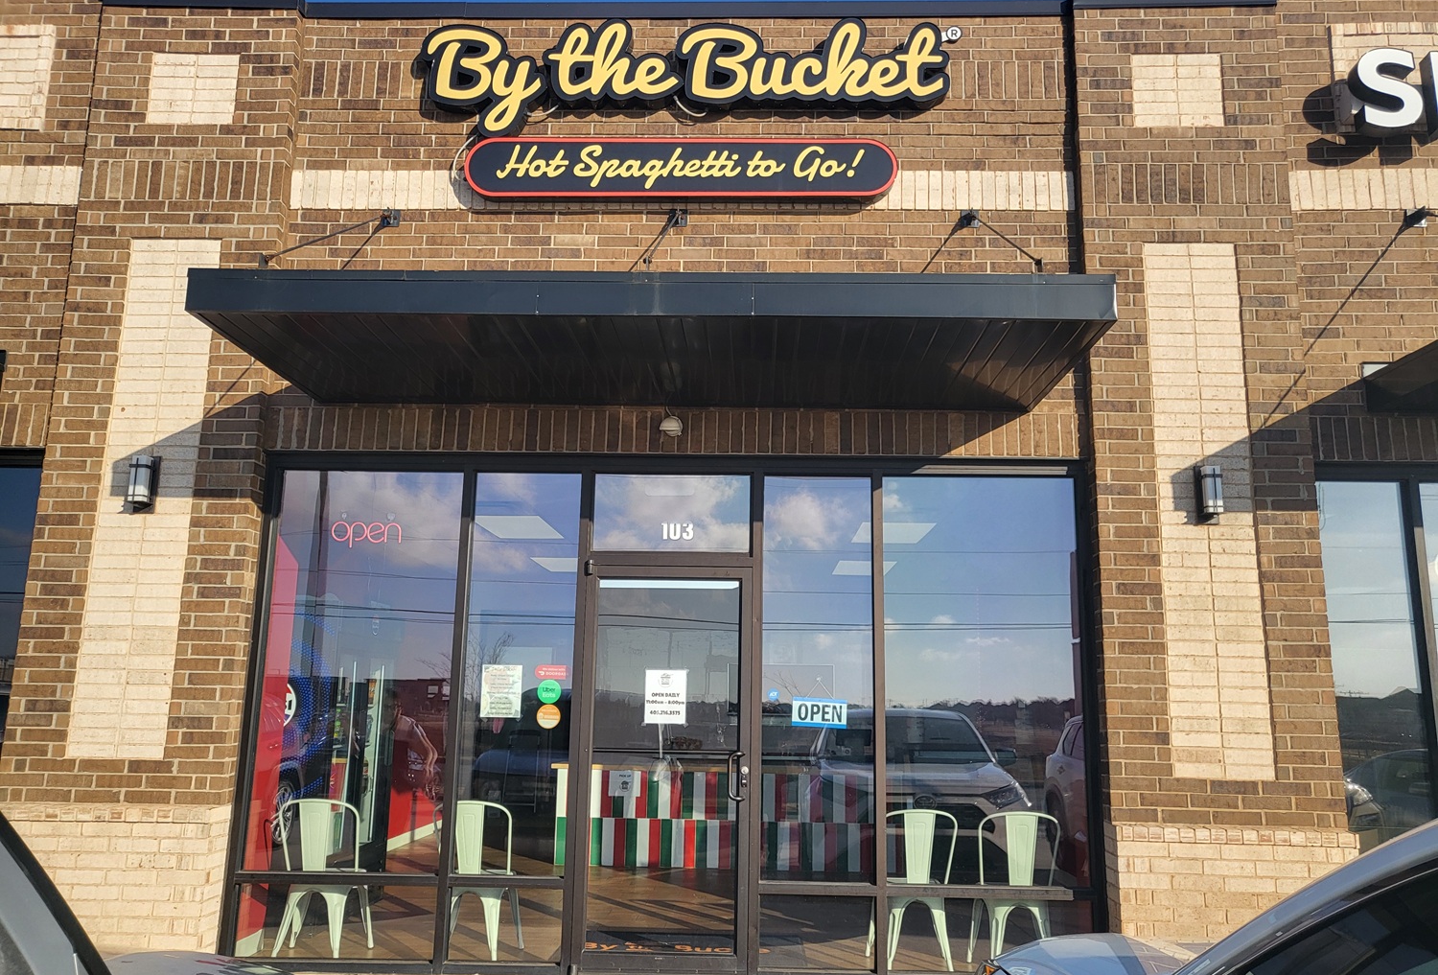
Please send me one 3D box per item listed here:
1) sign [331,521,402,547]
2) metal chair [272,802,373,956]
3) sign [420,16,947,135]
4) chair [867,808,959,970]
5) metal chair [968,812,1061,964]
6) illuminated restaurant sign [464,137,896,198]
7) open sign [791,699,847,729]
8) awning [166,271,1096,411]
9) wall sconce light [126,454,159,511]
[{"bbox_3d":[-1.988,0.266,6.101,0.399,0.158,0.030,1,-11,2],"label":"sign"},{"bbox_3d":[-2.197,2.170,6.045,0.450,0.850,0.460,1,-11,0],"label":"metal chair"},{"bbox_3d":[-0.206,-2.356,6.279,3.063,0.753,0.100,1,-11,2],"label":"sign"},{"bbox_3d":[1.084,2.224,6.045,0.450,0.850,0.460,1,-11,-1],"label":"chair"},{"bbox_3d":[1.628,2.215,5.955,0.450,0.850,0.460,0,-11,3],"label":"metal chair"},{"bbox_3d":[-0.217,-1.810,6.169,2.457,0.364,0.090,1,-11,2],"label":"illuminated restaurant sign"},{"bbox_3d":[0.546,1.220,5.826,0.292,0.153,0.010,1,-11,2],"label":"open sign"},{"bbox_3d":[-0.291,-0.688,5.385,3.990,0.190,1.520,1,-11,2],"label":"awning"},{"bbox_3d":[-3.091,-0.025,5.793,0.113,0.313,0.140,1,-11,2],"label":"wall sconce light"}]

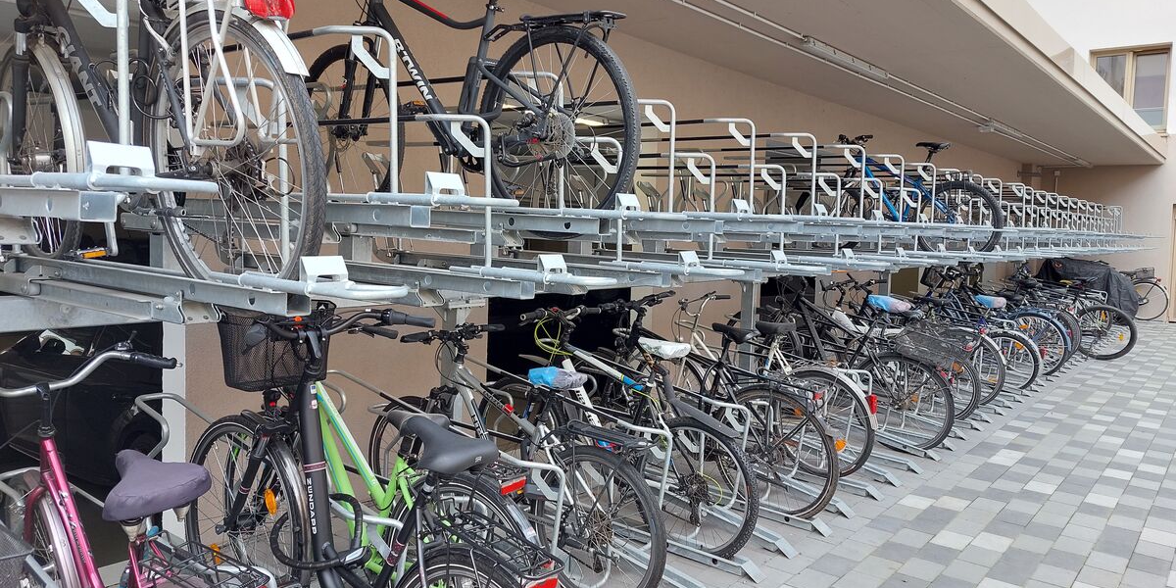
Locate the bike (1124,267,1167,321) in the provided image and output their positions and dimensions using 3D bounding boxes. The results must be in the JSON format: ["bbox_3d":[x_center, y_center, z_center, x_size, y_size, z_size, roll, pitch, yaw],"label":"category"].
[{"bbox_3d":[10.037,-0.072,15.609,1.810,1.080,0.600,5,5,39],"label":"bike"}]

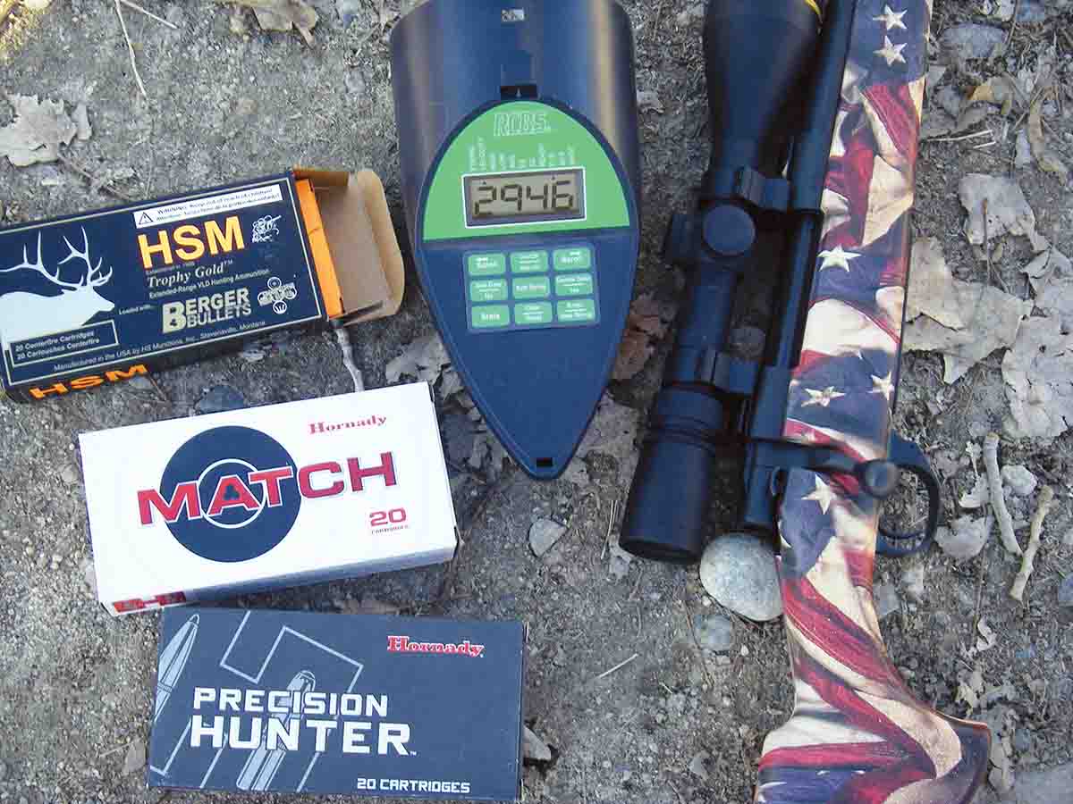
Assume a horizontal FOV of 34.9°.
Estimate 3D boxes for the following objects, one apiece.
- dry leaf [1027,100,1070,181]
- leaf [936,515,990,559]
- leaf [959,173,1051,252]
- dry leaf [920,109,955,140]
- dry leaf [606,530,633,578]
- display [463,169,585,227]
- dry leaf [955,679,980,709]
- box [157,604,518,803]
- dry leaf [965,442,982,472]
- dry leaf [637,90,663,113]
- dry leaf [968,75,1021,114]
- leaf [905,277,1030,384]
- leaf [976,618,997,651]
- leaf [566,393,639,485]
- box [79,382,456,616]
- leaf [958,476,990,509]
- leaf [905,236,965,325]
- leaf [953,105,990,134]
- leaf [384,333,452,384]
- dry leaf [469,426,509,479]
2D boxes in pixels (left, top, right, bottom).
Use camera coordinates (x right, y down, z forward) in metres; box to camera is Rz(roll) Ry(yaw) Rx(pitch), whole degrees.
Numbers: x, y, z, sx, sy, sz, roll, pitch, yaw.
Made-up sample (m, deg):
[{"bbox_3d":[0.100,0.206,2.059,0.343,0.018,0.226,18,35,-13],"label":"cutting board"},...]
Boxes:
[{"bbox_3d":[0.272,-0.140,0.918,0.015,0.010,0.049,-18,78,-9],"label":"dry leaf"},{"bbox_3d":[0.214,0.068,0.857,0.029,0.009,0.023,1,74,-4],"label":"leaf"},{"bbox_3d":[0.248,-0.101,0.905,0.048,0.011,0.041,4,75,-3],"label":"leaf"},{"bbox_3d":[0.215,-0.150,0.920,0.023,0.006,0.019,1,74,-4],"label":"dry leaf"},{"bbox_3d":[0.042,0.075,0.843,0.014,0.006,0.025,1,74,-4],"label":"dry leaf"},{"bbox_3d":[-0.005,-0.095,0.792,0.056,0.005,0.025,-3,85,-3],"label":"display"},{"bbox_3d":[0.212,0.144,0.837,0.013,0.006,0.015,1,74,-4],"label":"dry leaf"},{"bbox_3d":[-0.091,0.143,0.796,0.165,0.040,0.081,3,74,-5],"label":"box"},{"bbox_3d":[0.224,0.028,0.871,0.008,0.005,0.016,1,74,-4],"label":"dry leaf"},{"bbox_3d":[0.060,-0.161,0.911,0.017,0.005,0.014,1,74,-4],"label":"dry leaf"},{"bbox_3d":[0.248,-0.168,0.924,0.024,0.009,0.023,25,75,2],"label":"dry leaf"},{"bbox_3d":[0.221,-0.040,0.887,0.057,0.012,0.061,31,76,4],"label":"leaf"},{"bbox_3d":[0.223,0.117,0.850,0.012,0.006,0.012,-37,81,-12],"label":"leaf"},{"bbox_3d":[0.033,0.018,0.857,0.042,0.009,0.050,1,74,-4],"label":"leaf"},{"bbox_3d":[-0.128,0.046,0.819,0.165,0.040,0.081,-9,75,-7],"label":"box"},{"bbox_3d":[0.226,0.048,0.868,0.011,0.006,0.022,44,77,7],"label":"leaf"},{"bbox_3d":[0.210,-0.063,0.893,0.032,0.011,0.048,8,75,-2],"label":"leaf"},{"bbox_3d":[0.234,-0.153,0.920,0.027,0.006,0.010,-42,82,-13],"label":"leaf"},{"bbox_3d":[-0.059,-0.021,0.861,0.035,0.009,0.028,1,74,-4],"label":"leaf"},{"bbox_3d":[-0.025,0.025,0.853,0.018,0.009,0.028,-21,78,-9],"label":"dry leaf"}]

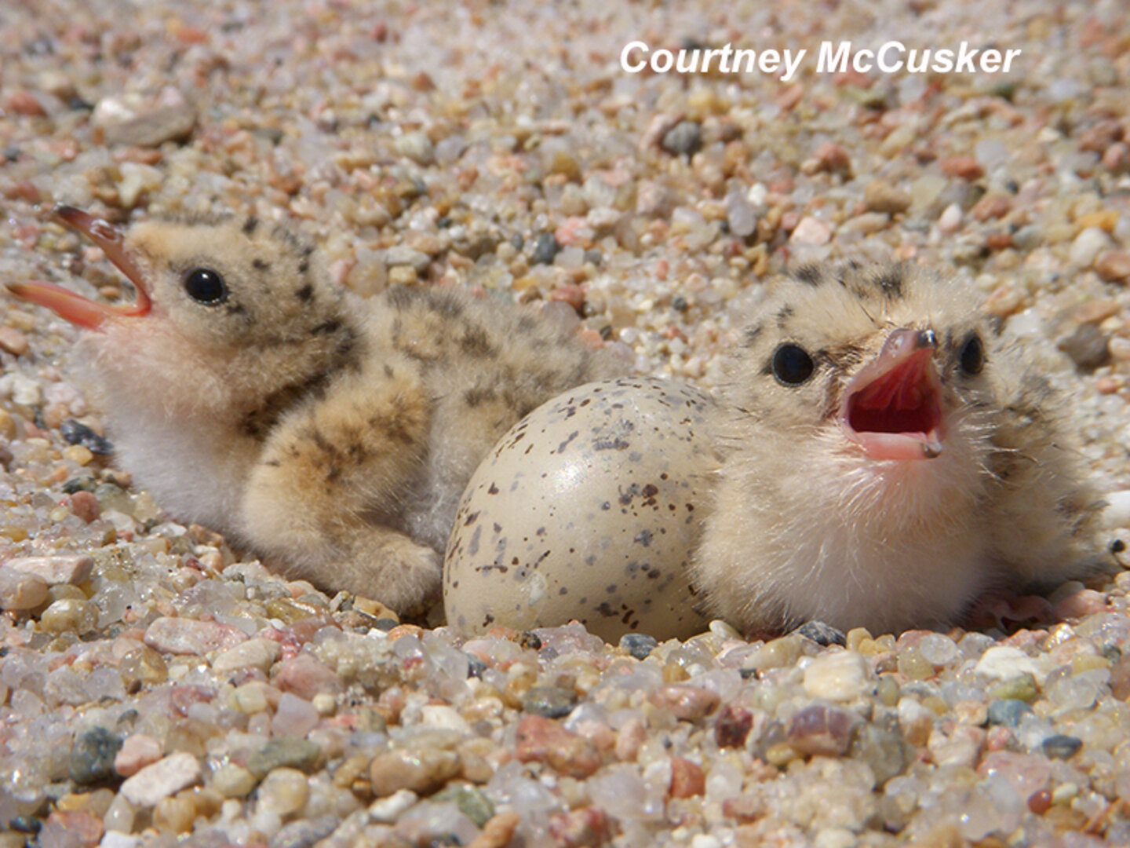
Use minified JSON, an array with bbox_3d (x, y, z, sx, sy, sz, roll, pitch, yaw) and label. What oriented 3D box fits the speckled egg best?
[{"bbox_3d":[0.003,0.010,0.297,0.024,0.024,0.030,8,42,21],"label":"speckled egg"}]

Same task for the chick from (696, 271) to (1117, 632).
[{"bbox_3d":[0.028,-0.002,0.303,0.029,0.028,0.042,3,20,9],"label":"chick"}]

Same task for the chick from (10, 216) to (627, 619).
[{"bbox_3d":[-0.020,-0.004,0.304,0.050,0.030,0.028,-3,20,-9],"label":"chick"}]

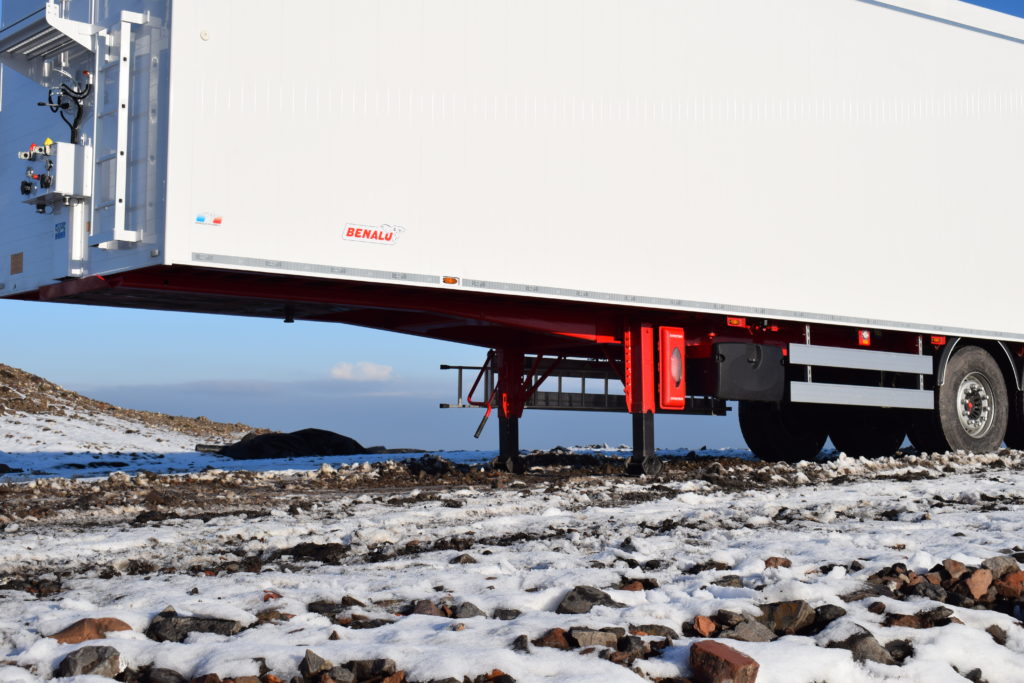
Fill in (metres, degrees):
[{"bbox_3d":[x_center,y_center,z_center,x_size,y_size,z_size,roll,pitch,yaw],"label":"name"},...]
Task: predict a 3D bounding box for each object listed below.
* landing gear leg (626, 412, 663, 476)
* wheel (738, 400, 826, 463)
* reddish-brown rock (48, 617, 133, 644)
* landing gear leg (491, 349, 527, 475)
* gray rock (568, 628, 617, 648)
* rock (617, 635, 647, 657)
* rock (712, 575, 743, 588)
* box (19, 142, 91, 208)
[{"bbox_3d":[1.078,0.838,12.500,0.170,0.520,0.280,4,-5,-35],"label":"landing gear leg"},{"bbox_3d":[2.786,0.694,15.622,1.060,1.060,0.380,4,-5,-39],"label":"wheel"},{"bbox_3d":[-1.213,0.832,4.420,0.238,0.072,0.140,1,-4,0],"label":"reddish-brown rock"},{"bbox_3d":[-0.032,0.642,14.100,0.200,1.150,0.280,4,-5,-35],"label":"landing gear leg"},{"bbox_3d":[0.234,0.855,4.420,0.142,0.056,0.090,1,-4,0],"label":"gray rock"},{"bbox_3d":[0.335,0.851,4.300,0.084,0.065,0.072,0,-4,4],"label":"rock"},{"bbox_3d":[0.974,1.088,6.942,0.136,0.070,0.108,0,-4,0],"label":"rock"},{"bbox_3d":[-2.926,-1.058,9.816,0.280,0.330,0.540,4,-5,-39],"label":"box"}]

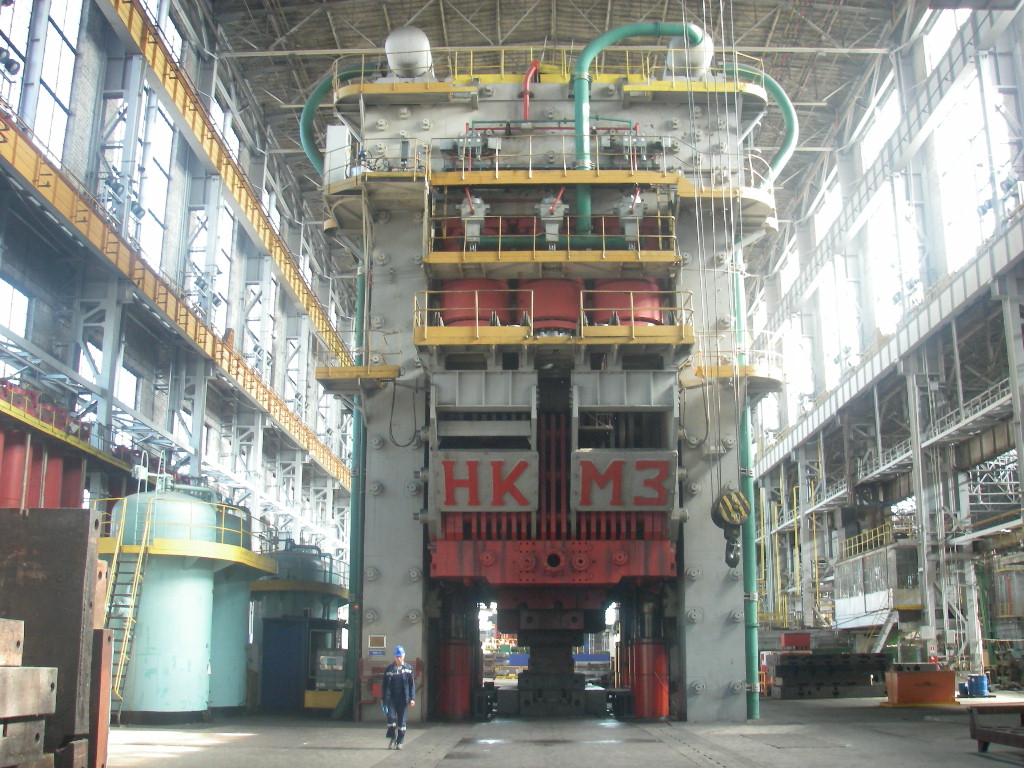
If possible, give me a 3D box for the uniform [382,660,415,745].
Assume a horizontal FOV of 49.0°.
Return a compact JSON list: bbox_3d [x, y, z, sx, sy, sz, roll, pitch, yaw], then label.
[{"bbox_3d":[-2.036,5.708,20.170,0.575,1.451,0.450,0,-14,1],"label":"uniform"}]

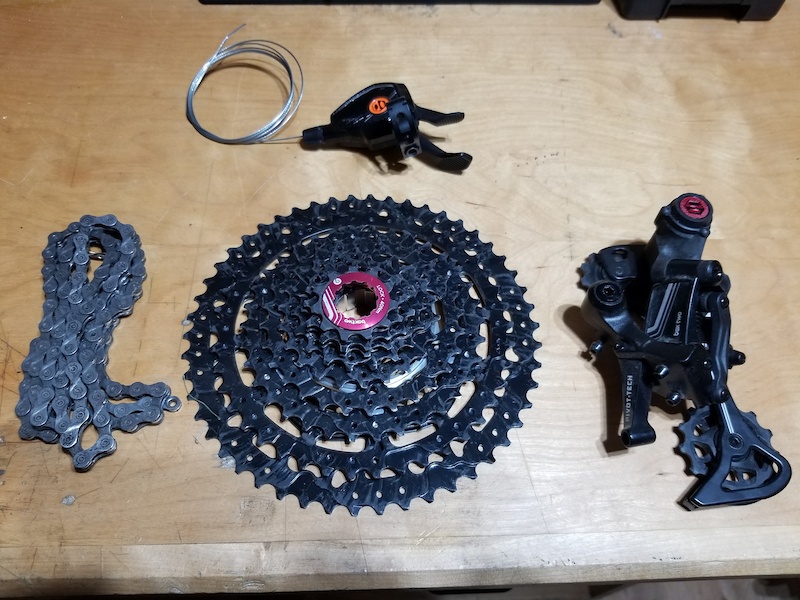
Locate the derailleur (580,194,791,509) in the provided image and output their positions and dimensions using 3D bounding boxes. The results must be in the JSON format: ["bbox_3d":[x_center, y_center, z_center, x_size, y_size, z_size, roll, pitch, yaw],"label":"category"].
[{"bbox_3d":[0.145,0.024,0.317,0.082,0.060,0.160,-7,60,-6],"label":"derailleur"}]

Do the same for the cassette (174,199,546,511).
[{"bbox_3d":[-0.021,0.009,0.334,0.206,0.037,0.206,1,59,-1],"label":"cassette"}]

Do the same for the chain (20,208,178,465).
[{"bbox_3d":[-0.165,0.019,0.330,0.080,0.025,0.150,-10,60,-7],"label":"chain"}]

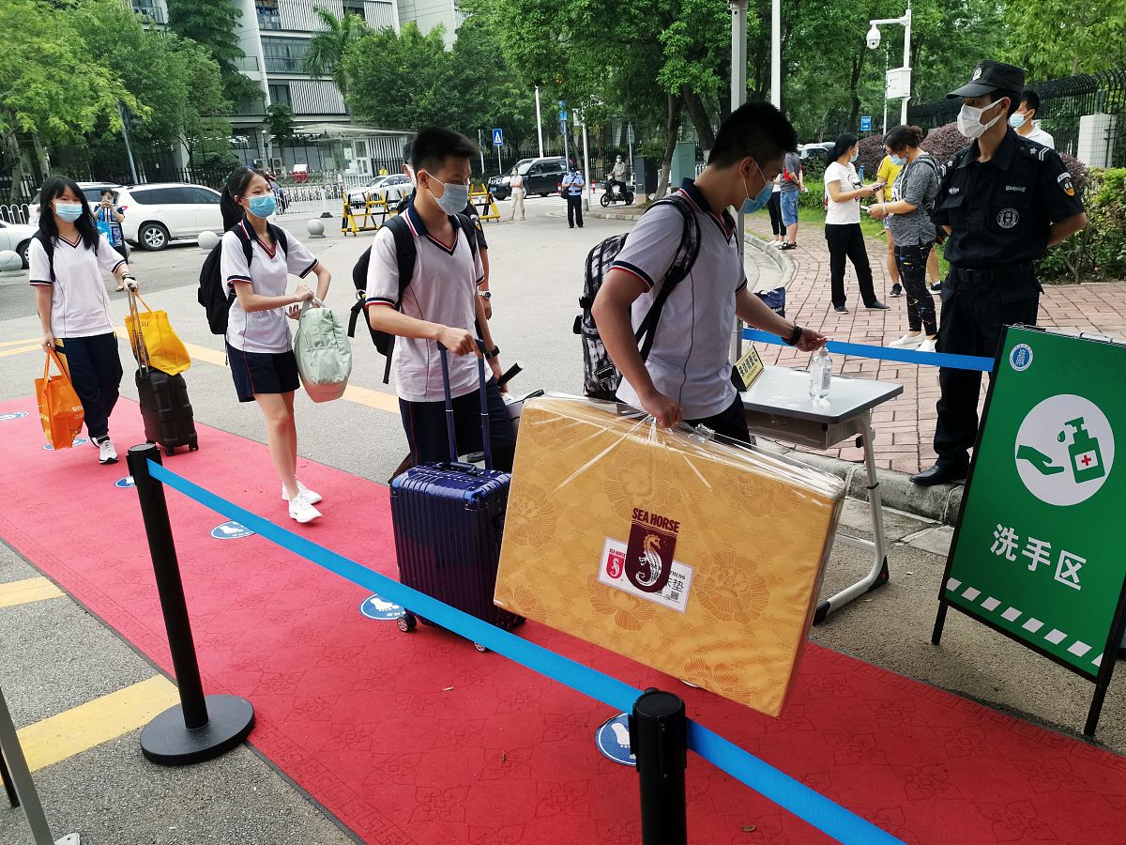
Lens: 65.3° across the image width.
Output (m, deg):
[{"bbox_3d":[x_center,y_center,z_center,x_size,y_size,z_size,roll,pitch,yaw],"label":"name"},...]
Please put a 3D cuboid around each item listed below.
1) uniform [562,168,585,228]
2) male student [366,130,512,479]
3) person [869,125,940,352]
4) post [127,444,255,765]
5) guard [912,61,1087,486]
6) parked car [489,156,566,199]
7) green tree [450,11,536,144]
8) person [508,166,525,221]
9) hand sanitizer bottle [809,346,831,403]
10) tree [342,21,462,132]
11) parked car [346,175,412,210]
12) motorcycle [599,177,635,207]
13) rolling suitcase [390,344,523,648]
[{"bbox_3d":[0.241,-6.043,23.756,0.600,1.540,0.360,-3,16,1],"label":"uniform"},{"bbox_3d":[-0.410,-0.153,3.157,0.550,1.730,0.520,11,22,41],"label":"male student"},{"bbox_3d":[2.539,-1.336,6.432,0.500,1.600,0.460,-7,17,-14],"label":"person"},{"bbox_3d":[-1.160,0.511,2.606,0.335,0.923,0.335,-3,16,0],"label":"post"},{"bbox_3d":[1.778,-0.577,3.645,0.400,1.750,0.600,-9,17,-19],"label":"guard"},{"bbox_3d":[-1.479,-11.908,42.829,4.650,1.780,1.860,-17,21,-39],"label":"parked car"},{"bbox_3d":[-3.980,-18.563,50.000,6.000,9.000,6.000,-3,16,0],"label":"green tree"},{"bbox_3d":[-1.448,-7.197,27.709,0.460,1.570,0.360,4,18,23],"label":"person"},{"bbox_3d":[0.919,-0.190,3.131,0.070,0.210,0.077,4,18,23],"label":"hand sanitizer bottle"},{"bbox_3d":[-10.511,-20.566,58.397,8.200,10.791,8.000,-3,16,0],"label":"tree"},{"bbox_3d":[-7.322,-10.403,39.500,4.600,1.480,1.800,-17,21,-38],"label":"parked car"},{"bbox_3d":[1.843,-7.867,29.995,1.620,1.060,0.620,-18,22,-42],"label":"motorcycle"},{"bbox_3d":[-0.389,0.247,3.125,0.385,1.044,0.250,6,19,28],"label":"rolling suitcase"}]

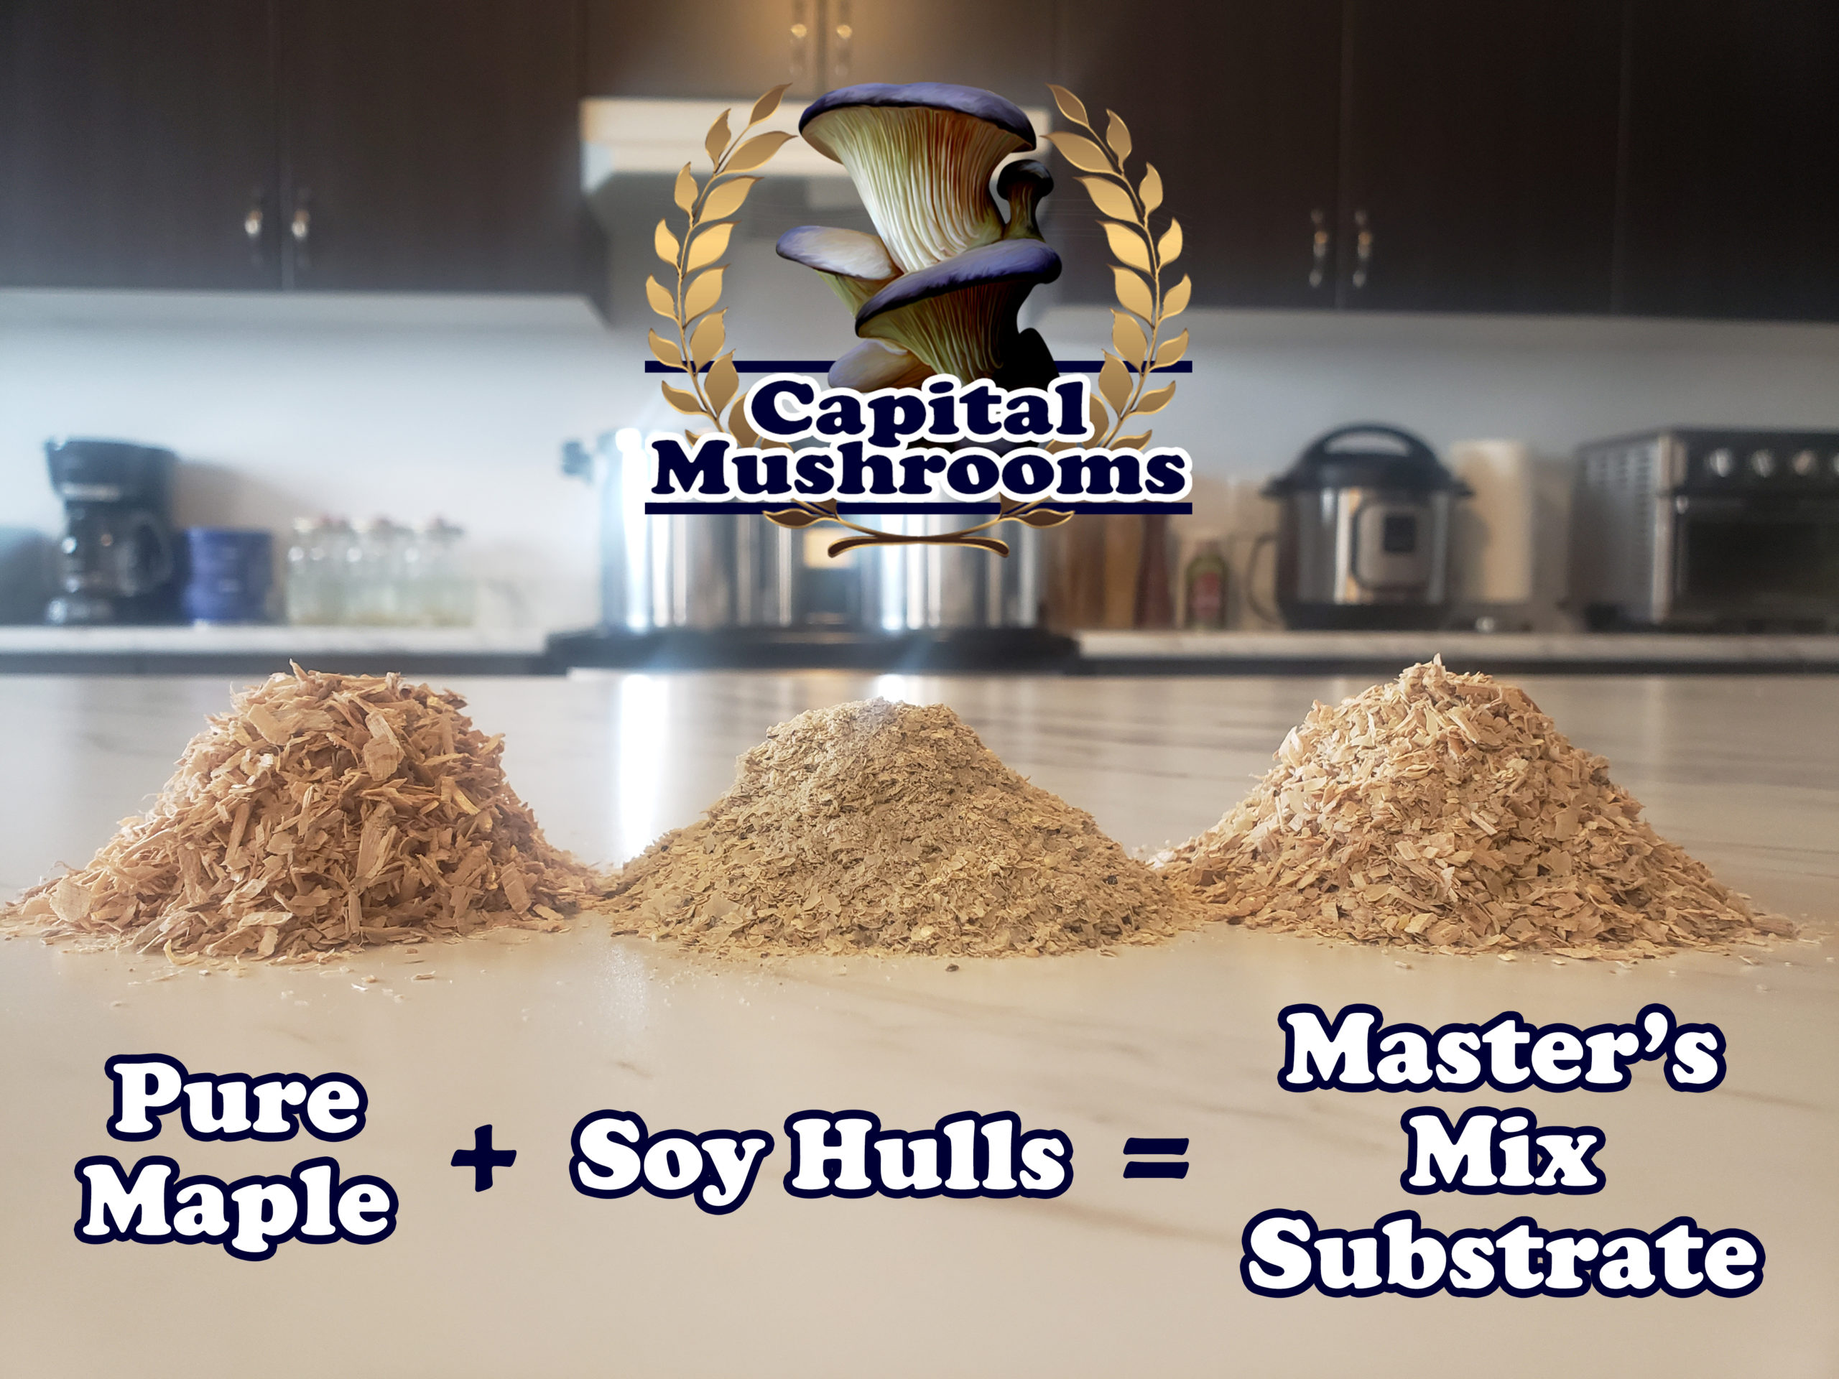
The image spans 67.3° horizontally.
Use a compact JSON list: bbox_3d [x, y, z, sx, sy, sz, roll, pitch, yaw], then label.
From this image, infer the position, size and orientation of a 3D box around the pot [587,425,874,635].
[{"bbox_3d":[-0.302,-0.252,2.168,0.380,0.315,0.350,0,4,0],"label":"pot"}]

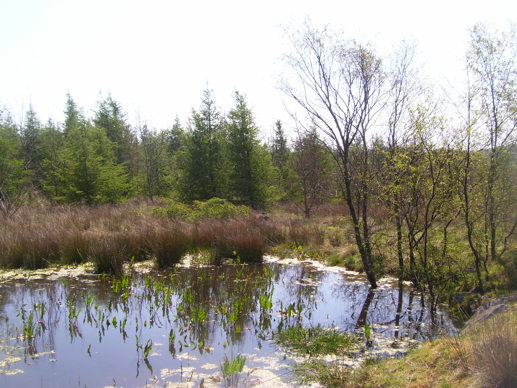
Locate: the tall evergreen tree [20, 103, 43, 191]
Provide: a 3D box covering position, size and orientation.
[{"bbox_3d":[-13.964,-2.861,34.000,1.520,5.290,1.440,0,3,0],"label":"tall evergreen tree"}]

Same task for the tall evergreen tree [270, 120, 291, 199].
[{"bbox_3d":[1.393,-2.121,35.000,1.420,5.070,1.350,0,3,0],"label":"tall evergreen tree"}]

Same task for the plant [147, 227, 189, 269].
[{"bbox_3d":[-2.035,1.221,12.500,1.000,0.970,0.950,0,3,0],"label":"plant"}]

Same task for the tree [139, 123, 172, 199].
[{"bbox_3d":[-5.777,-1.879,31.000,1.900,4.300,1.900,0,1,0],"label":"tree"}]

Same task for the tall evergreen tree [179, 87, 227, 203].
[{"bbox_3d":[-2.786,-2.432,28.000,2.330,5.830,2.210,0,3,0],"label":"tall evergreen tree"}]

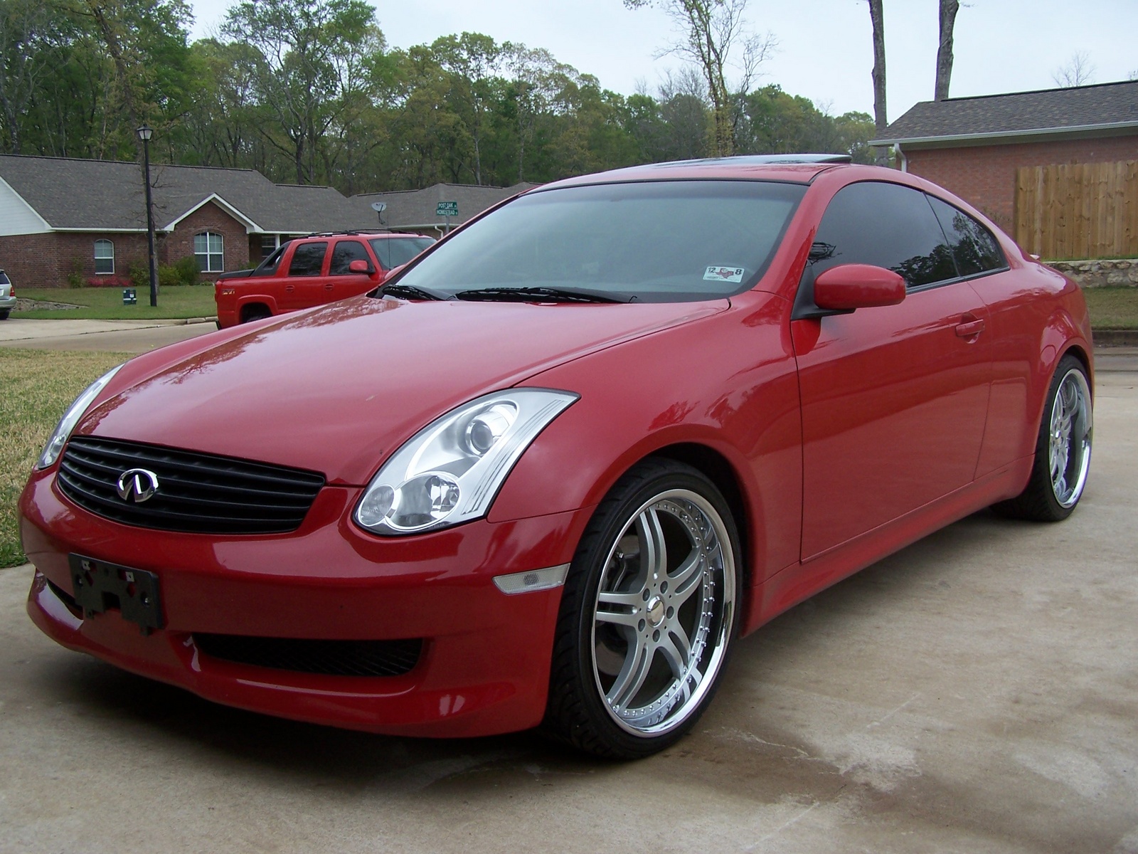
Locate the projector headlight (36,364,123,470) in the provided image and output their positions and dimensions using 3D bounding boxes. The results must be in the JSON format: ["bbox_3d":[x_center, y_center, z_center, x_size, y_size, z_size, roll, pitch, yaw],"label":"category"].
[{"bbox_3d":[-1.286,-0.026,3.370,0.310,0.260,0.420,5,11,38],"label":"projector headlight"}]

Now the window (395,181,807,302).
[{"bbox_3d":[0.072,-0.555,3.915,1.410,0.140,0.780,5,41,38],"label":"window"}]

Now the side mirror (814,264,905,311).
[{"bbox_3d":[0.777,-0.378,3.349,0.220,0.130,0.140,5,11,38],"label":"side mirror"}]

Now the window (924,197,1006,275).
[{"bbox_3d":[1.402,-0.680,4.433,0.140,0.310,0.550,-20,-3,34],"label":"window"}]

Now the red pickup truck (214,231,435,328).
[{"bbox_3d":[-2.778,-1.843,18.021,5.630,1.880,2.020,7,12,43],"label":"red pickup truck"}]

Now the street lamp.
[{"bbox_3d":[-11.644,-5.822,34.630,0.450,5.000,0.450,5,11,38],"label":"street lamp"}]

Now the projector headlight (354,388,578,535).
[{"bbox_3d":[-0.215,0.075,2.522,0.310,0.260,0.420,5,11,38],"label":"projector headlight"}]

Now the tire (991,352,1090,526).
[{"bbox_3d":[1.913,0.036,5.075,0.270,0.660,0.660,5,11,38],"label":"tire"}]

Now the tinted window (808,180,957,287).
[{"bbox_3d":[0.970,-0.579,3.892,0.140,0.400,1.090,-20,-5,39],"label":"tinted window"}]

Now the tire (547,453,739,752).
[{"bbox_3d":[0.138,0.408,2.877,0.245,0.660,0.660,5,11,38],"label":"tire"}]

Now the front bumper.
[{"bbox_3d":[-0.812,0.325,2.904,1.780,0.500,0.570,5,11,38],"label":"front bumper"}]

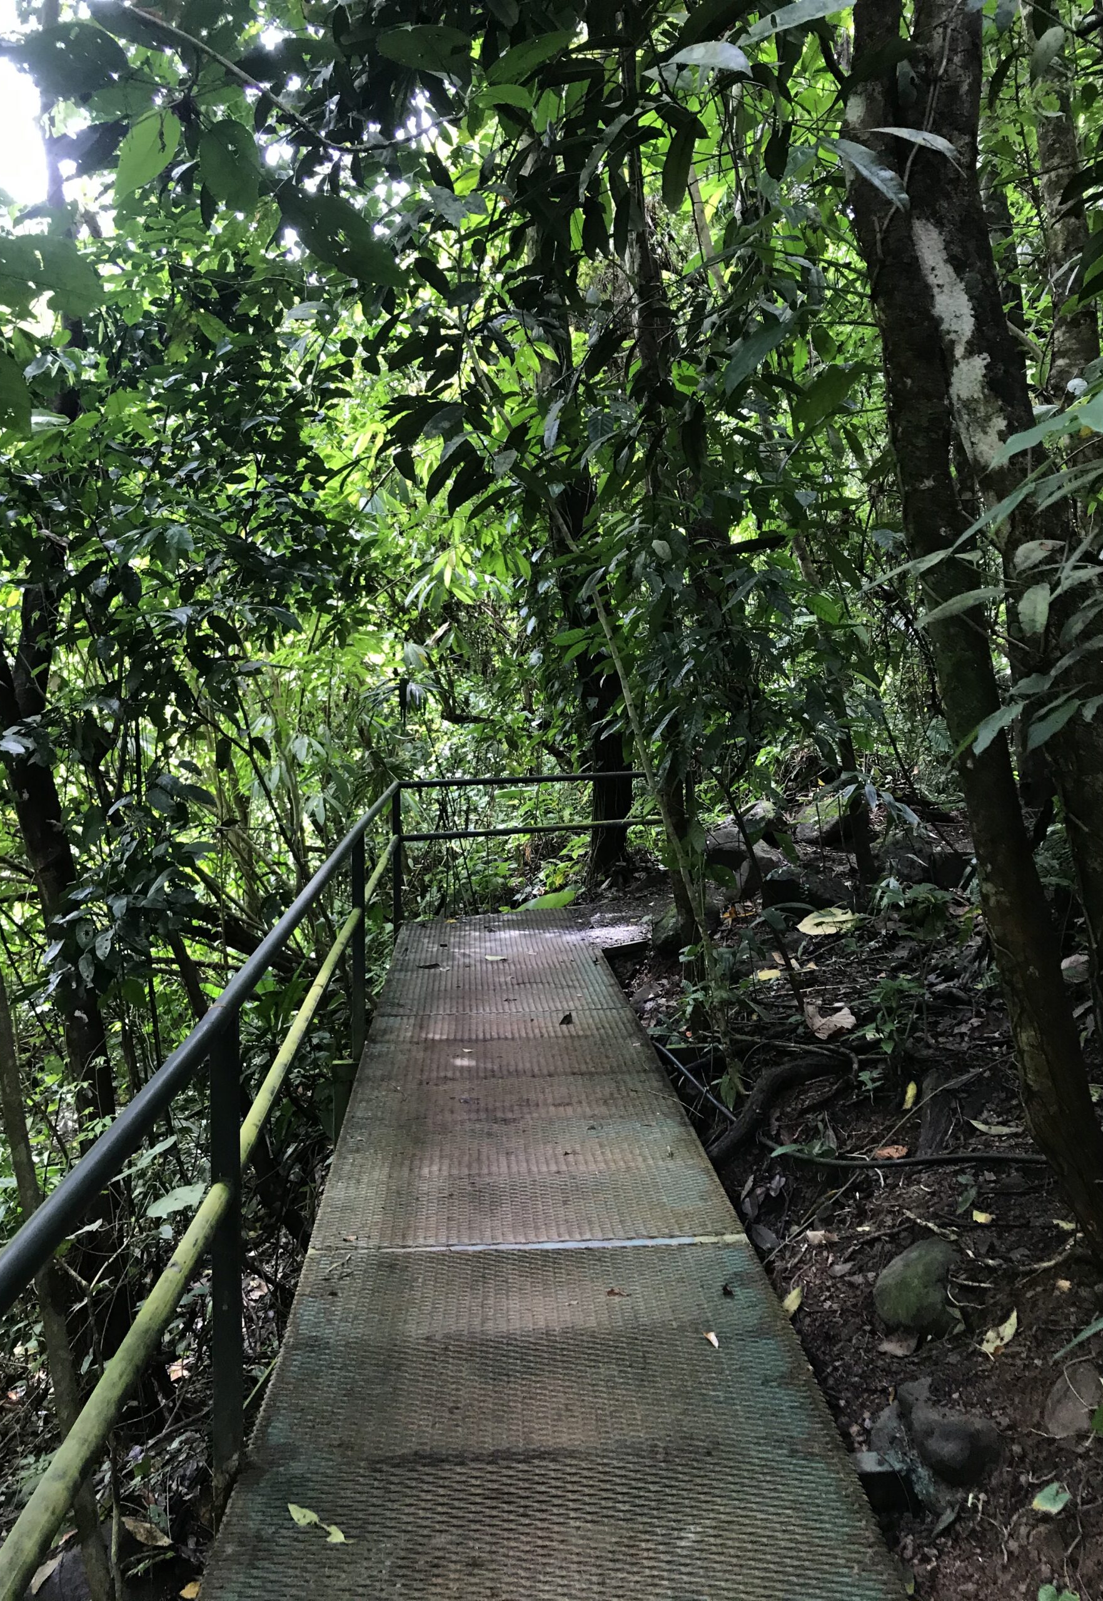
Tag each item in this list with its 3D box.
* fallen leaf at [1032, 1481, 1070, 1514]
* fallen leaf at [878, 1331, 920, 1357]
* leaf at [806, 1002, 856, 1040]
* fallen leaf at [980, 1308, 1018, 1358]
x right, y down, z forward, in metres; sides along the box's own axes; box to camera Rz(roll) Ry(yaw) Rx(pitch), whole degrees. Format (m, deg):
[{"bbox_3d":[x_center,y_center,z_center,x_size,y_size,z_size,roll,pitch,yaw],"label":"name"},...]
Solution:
[{"bbox_3d":[1.011,1.410,2.613,0.080,0.022,0.058,-22,11,-28],"label":"fallen leaf"},{"bbox_3d":[0.885,1.362,3.249,0.105,0.030,0.090,-20,9,-39],"label":"fallen leaf"},{"bbox_3d":[1.204,0.946,5.579,0.210,0.100,0.190,-7,15,1],"label":"leaf"},{"bbox_3d":[1.096,1.290,3.154,0.068,0.030,0.170,-9,13,40],"label":"fallen leaf"}]

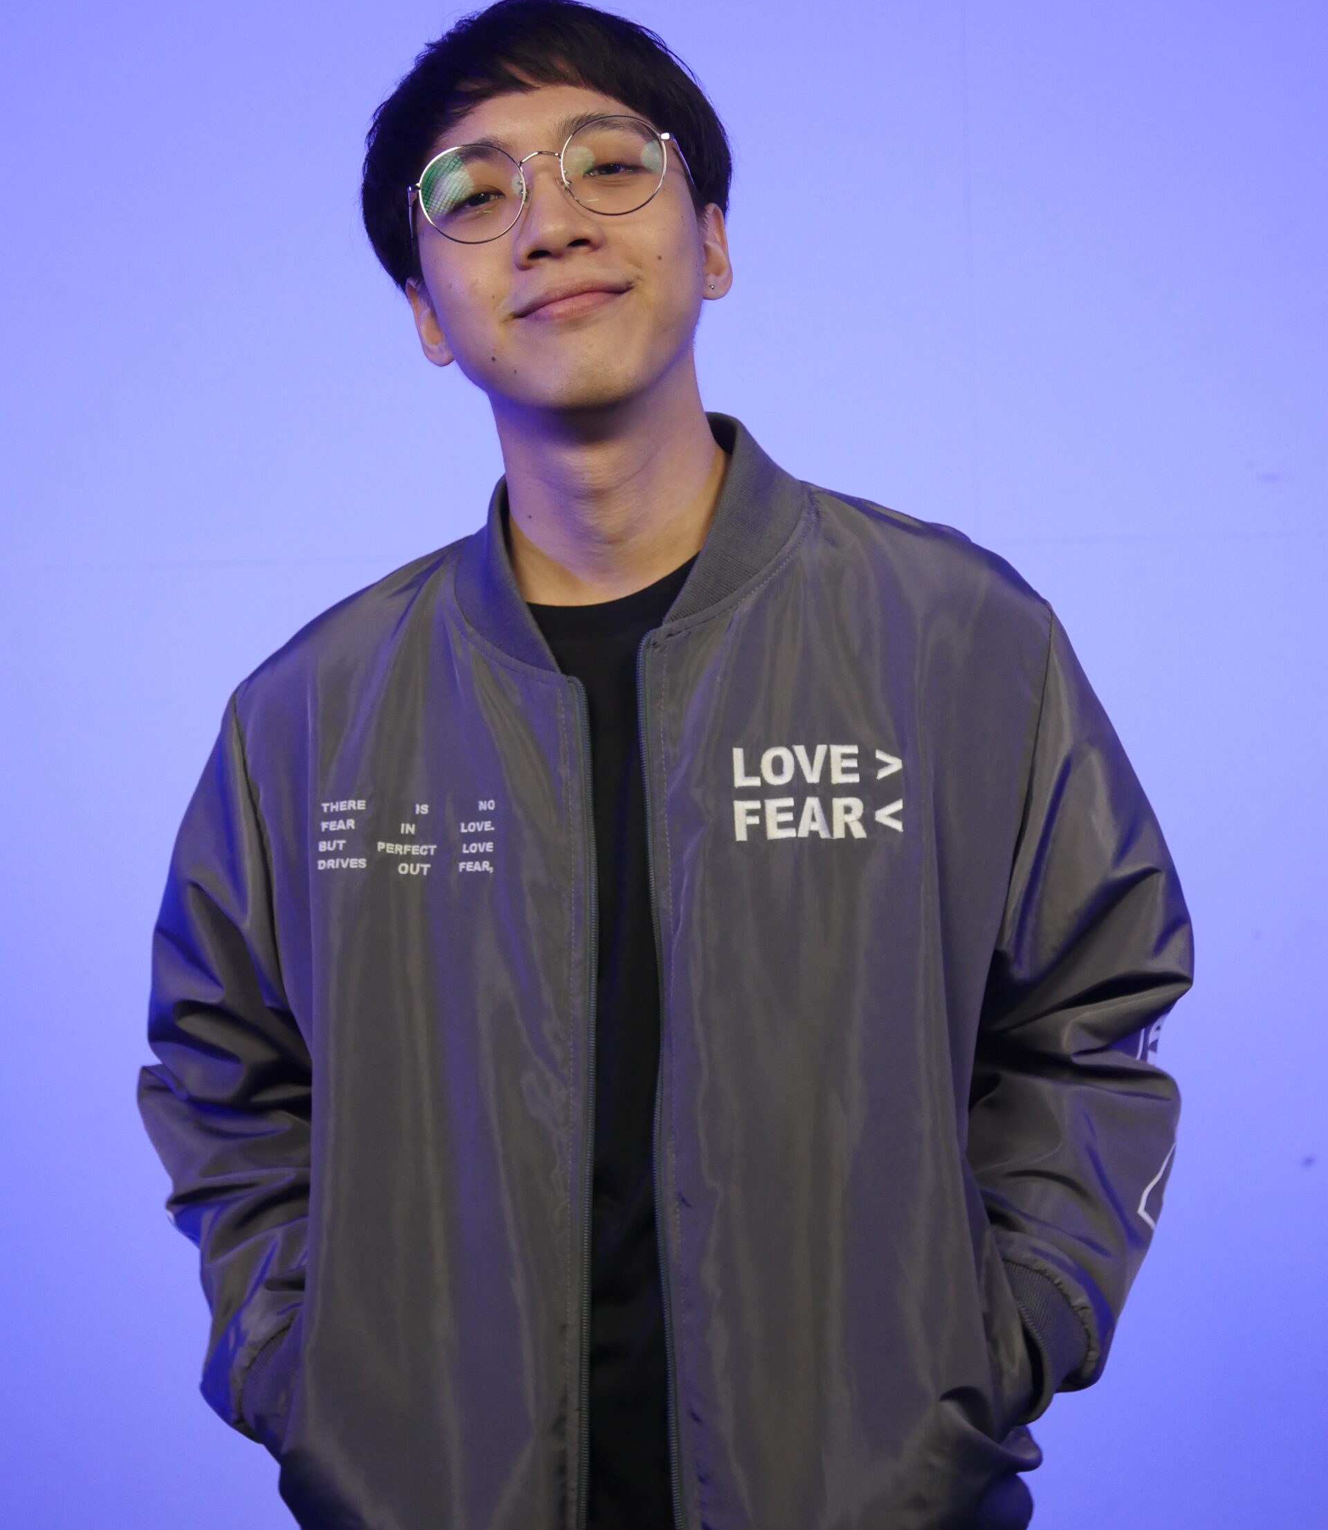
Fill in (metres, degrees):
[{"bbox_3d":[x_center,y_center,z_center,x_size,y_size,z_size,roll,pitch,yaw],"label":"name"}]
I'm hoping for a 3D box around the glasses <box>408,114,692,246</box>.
[{"bbox_3d":[-0.057,-0.278,1.271,0.138,0.050,0.145,-12,-8,0],"label":"glasses"}]

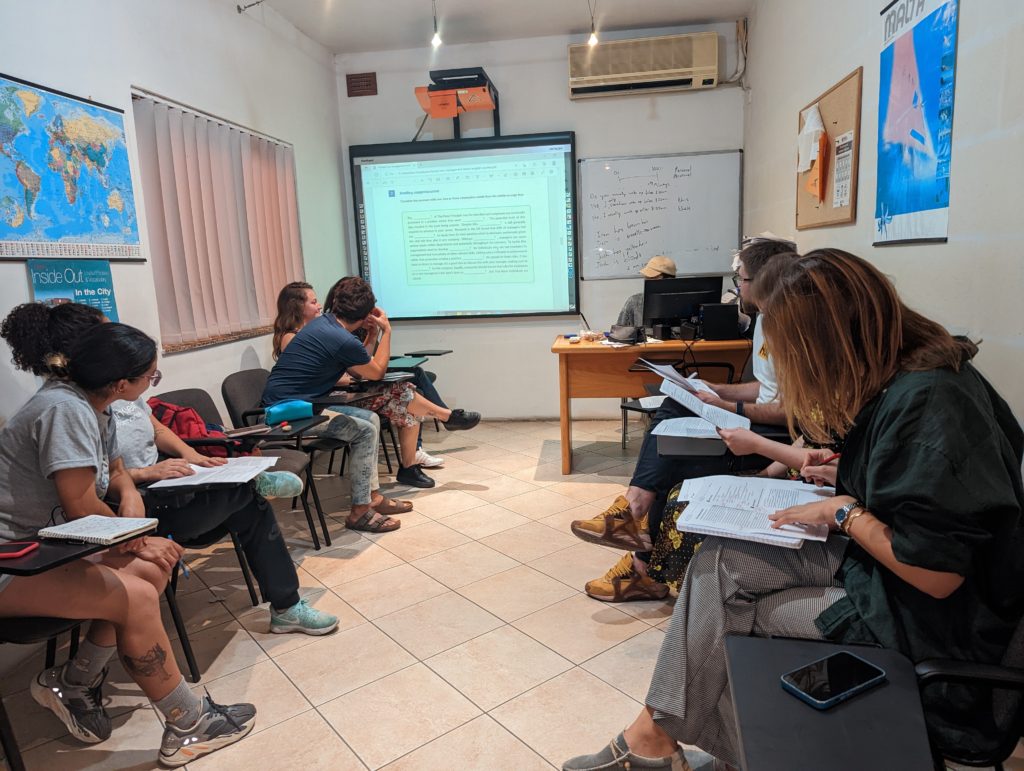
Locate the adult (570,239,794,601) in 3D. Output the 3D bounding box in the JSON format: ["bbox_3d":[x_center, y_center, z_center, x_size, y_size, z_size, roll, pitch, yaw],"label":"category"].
[{"bbox_3d":[0.686,0.125,2.624,0.960,1.280,0.510,-1,10,8],"label":"adult"}]

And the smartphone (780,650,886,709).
[{"bbox_3d":[0.452,0.412,0.998,0.138,0.011,0.072,-8,11,-27],"label":"smartphone"}]

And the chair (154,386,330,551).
[{"bbox_3d":[-0.991,0.401,2.867,0.660,0.800,0.580,-1,10,8],"label":"chair"}]

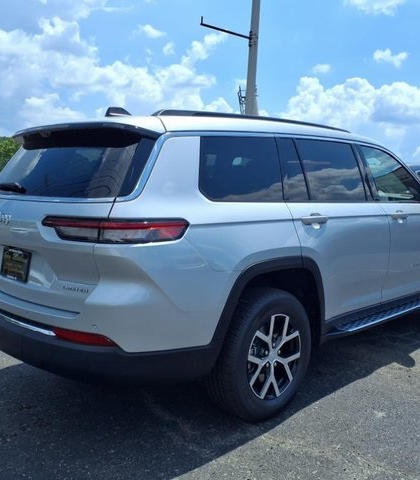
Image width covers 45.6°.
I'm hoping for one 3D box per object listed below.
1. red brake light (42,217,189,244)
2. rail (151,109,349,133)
[{"bbox_3d":[-0.463,-0.059,2.389,0.450,0.118,0.560,-5,7,-44],"label":"red brake light"},{"bbox_3d":[0.391,-0.759,3.233,1.900,0.080,0.065,-7,9,-43],"label":"rail"}]

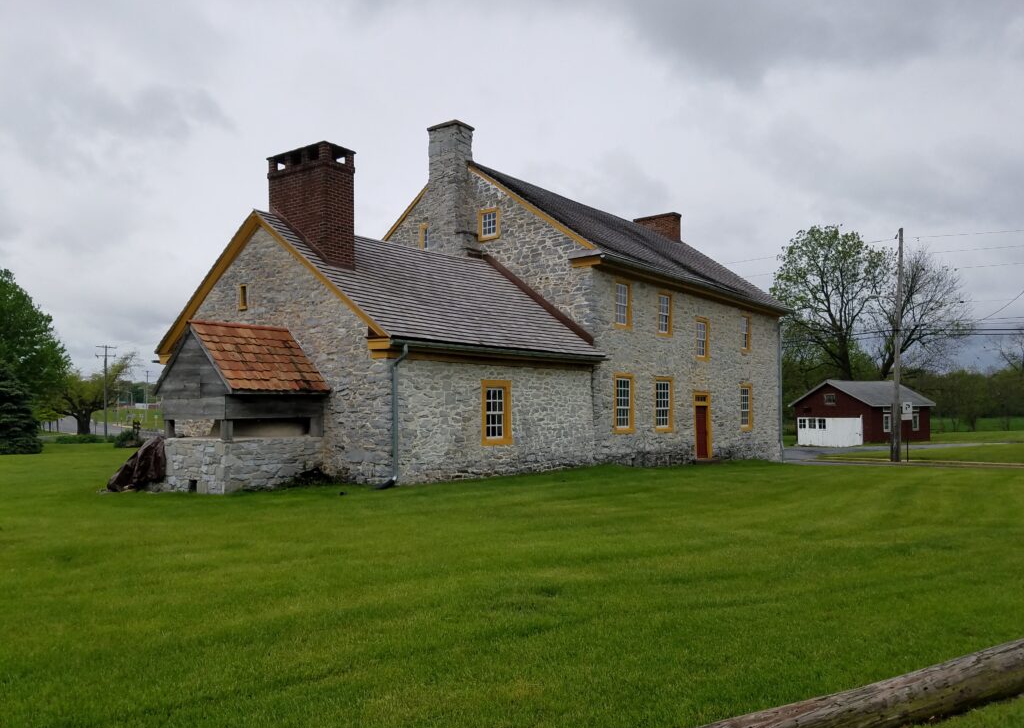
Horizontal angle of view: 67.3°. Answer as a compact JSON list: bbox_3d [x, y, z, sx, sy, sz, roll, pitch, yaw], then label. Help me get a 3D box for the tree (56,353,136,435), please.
[{"bbox_3d":[-48.622,3.452,90.000,9.000,9.600,8.600,2,-4,-28],"label":"tree"}]

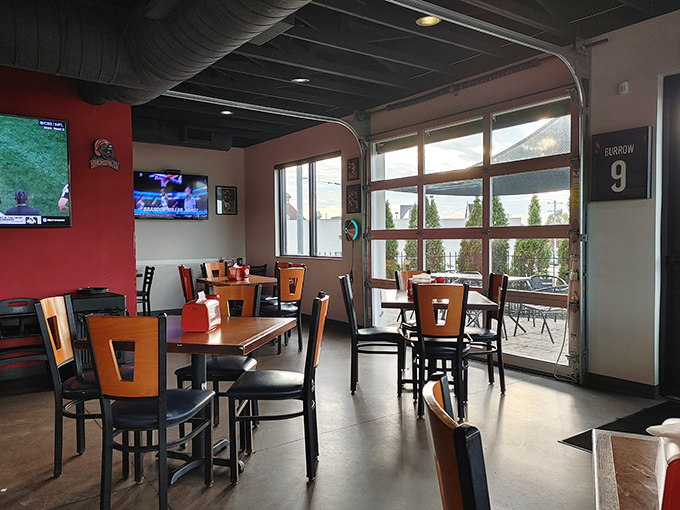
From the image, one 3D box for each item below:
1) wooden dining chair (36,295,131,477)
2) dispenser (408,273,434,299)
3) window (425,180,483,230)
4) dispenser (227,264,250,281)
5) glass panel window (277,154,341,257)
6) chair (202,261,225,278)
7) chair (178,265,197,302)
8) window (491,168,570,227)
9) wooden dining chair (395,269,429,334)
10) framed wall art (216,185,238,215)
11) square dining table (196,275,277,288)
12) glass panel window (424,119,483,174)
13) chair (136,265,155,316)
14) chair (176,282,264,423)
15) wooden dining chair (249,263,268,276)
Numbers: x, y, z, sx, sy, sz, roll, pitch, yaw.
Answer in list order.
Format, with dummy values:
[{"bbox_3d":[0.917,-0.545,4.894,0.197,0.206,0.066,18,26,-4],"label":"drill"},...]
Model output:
[{"bbox_3d":[-1.334,0.686,2.792,0.479,0.917,0.409,-1,2,-4],"label":"wooden dining chair"},{"bbox_3d":[0.619,0.249,3.952,0.183,0.195,0.140,0,2,5],"label":"dispenser"},{"bbox_3d":[1.110,-0.499,5.072,0.040,0.477,0.756,-2,3,-36],"label":"window"},{"bbox_3d":[-1.161,0.206,5.829,0.150,0.160,0.200,-2,3,-36],"label":"dispenser"},{"bbox_3d":[-0.461,-0.668,7.450,0.100,1.402,1.710,-2,2,-37],"label":"glass panel window"},{"bbox_3d":[-1.478,0.561,6.601,0.499,0.906,0.430,1,3,44],"label":"chair"},{"bbox_3d":[-1.436,0.578,5.673,0.500,0.900,0.430,-2,2,-30],"label":"chair"},{"bbox_3d":[1.685,-0.491,4.579,0.040,0.479,0.791,-2,2,-37],"label":"window"},{"bbox_3d":[0.735,0.605,4.412,0.430,0.906,0.499,-1,2,-20],"label":"wooden dining chair"},{"bbox_3d":[-1.863,-0.893,8.428,0.385,0.465,0.030,-2,3,-36],"label":"framed wall art"},{"bbox_3d":[-1.103,0.650,5.877,0.830,0.730,0.830,-2,3,-36],"label":"square dining table"},{"bbox_3d":[1.104,-1.061,5.049,0.040,0.460,0.756,-2,3,-36],"label":"glass panel window"},{"bbox_3d":[-2.827,0.584,6.967,0.500,0.830,0.430,-2,3,-36],"label":"chair"},{"bbox_3d":[-0.704,0.664,3.139,0.430,0.906,0.499,0,2,9],"label":"chair"},{"bbox_3d":[-1.342,0.548,7.375,0.430,0.830,0.500,-2,3,-36],"label":"wooden dining chair"}]

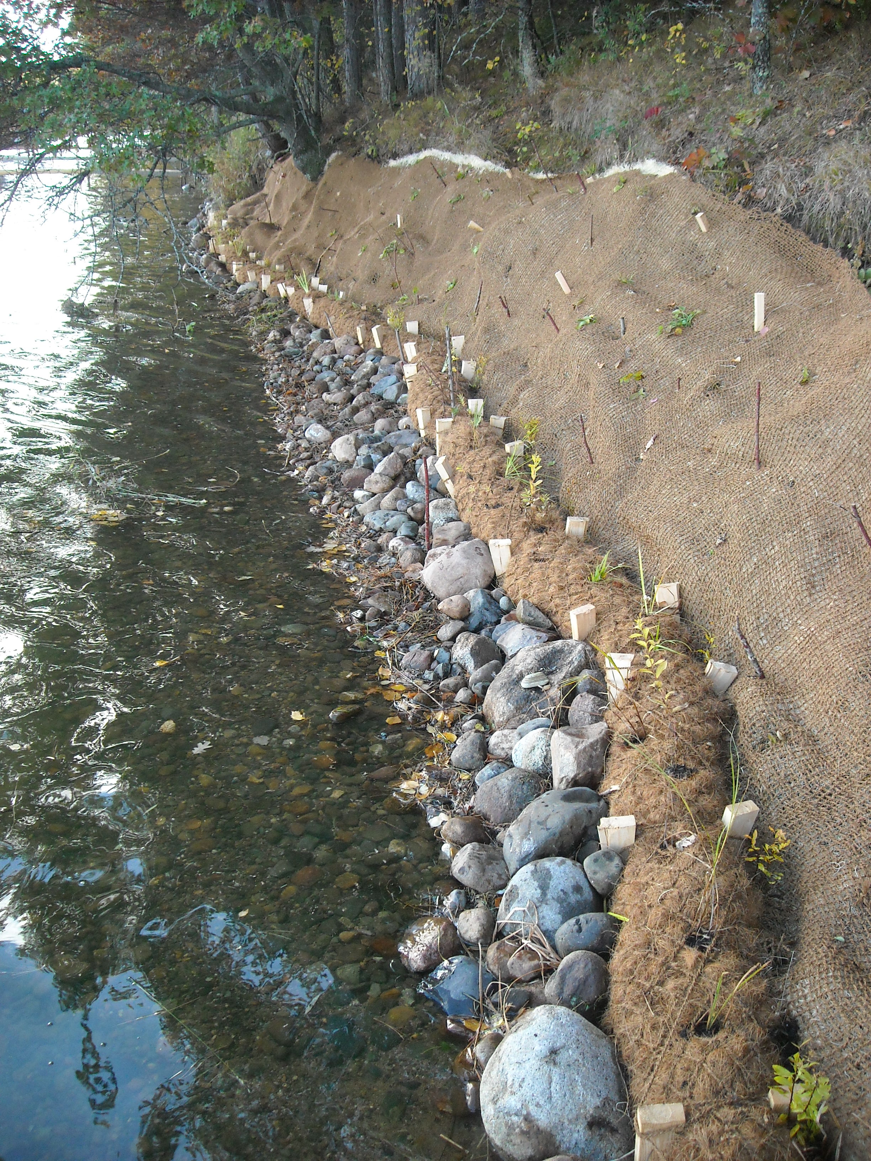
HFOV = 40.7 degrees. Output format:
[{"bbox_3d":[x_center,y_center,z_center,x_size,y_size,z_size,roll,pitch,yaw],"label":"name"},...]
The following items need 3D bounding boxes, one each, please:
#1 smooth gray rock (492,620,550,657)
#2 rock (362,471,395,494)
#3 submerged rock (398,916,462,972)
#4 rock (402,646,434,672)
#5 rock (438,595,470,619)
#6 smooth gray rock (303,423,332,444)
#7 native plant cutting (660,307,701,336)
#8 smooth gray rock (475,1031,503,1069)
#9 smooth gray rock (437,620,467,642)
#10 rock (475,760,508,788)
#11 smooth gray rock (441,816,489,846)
[{"bbox_3d":[0.317,0.218,4.423,0.215,0.110,0.165,-7,22,-19],"label":"smooth gray rock"},{"bbox_3d":[-0.300,-0.509,6.157,0.175,0.125,0.150,0,21,0],"label":"rock"},{"bbox_3d":[-0.014,0.882,2.844,0.155,0.125,0.150,0,21,0],"label":"submerged rock"},{"bbox_3d":[-0.064,0.302,4.483,0.130,0.085,0.105,-11,23,-28],"label":"rock"},{"bbox_3d":[0.080,0.109,4.855,0.130,0.095,0.115,-4,21,-9],"label":"rock"},{"bbox_3d":[-0.743,-0.926,7.400,0.175,0.125,0.150,0,21,0],"label":"smooth gray rock"},{"bbox_3d":[1.349,-1.434,6.500,0.210,0.140,0.200,0,21,0],"label":"native plant cutting"},{"bbox_3d":[0.119,0.993,2.474,0.075,0.070,0.095,0,21,0],"label":"smooth gray rock"},{"bbox_3d":[0.065,0.199,4.673,0.090,0.075,0.135,16,26,37],"label":"smooth gray rock"},{"bbox_3d":[0.179,0.609,3.674,0.123,0.085,0.086,-14,25,-32],"label":"rock"},{"bbox_3d":[0.089,0.735,3.428,0.149,0.087,0.106,4,21,9],"label":"smooth gray rock"}]

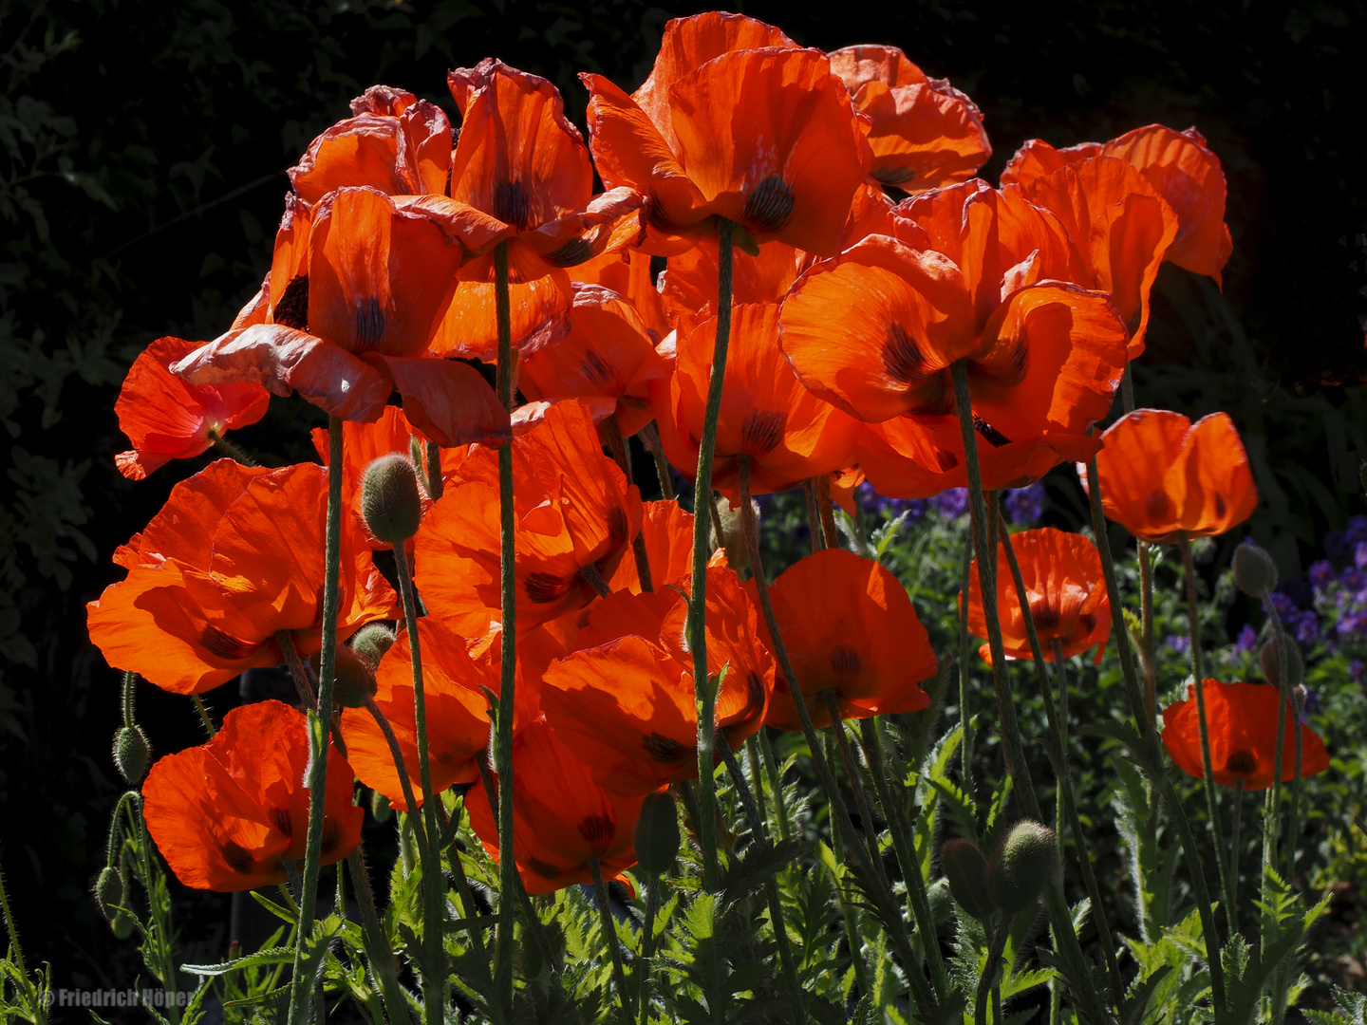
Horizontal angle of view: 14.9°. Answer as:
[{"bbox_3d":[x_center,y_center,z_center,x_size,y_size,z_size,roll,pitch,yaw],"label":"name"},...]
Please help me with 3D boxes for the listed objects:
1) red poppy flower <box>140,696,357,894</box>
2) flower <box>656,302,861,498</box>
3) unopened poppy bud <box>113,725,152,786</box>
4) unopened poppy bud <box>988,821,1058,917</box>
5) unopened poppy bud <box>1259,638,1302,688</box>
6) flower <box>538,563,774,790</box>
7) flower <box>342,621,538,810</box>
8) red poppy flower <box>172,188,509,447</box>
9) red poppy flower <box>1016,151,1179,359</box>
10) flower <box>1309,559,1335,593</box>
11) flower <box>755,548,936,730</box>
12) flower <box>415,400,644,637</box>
[{"bbox_3d":[-0.207,0.136,2.500,0.106,0.088,0.102,-14,-9,-2],"label":"red poppy flower"},{"bbox_3d":[0.036,-0.054,2.520,0.100,0.085,0.098,0,-18,0],"label":"flower"},{"bbox_3d":[-0.265,0.117,2.500,0.019,0.029,0.019,0,0,0],"label":"unopened poppy bud"},{"bbox_3d":[0.155,0.163,2.380,0.029,0.042,0.029,16,6,0],"label":"unopened poppy bud"},{"bbox_3d":[0.339,0.085,2.950,0.025,0.030,0.025,-9,0,0],"label":"unopened poppy bud"},{"bbox_3d":[-0.013,0.081,2.480,0.110,0.104,0.106,-11,-9,-2],"label":"flower"},{"bbox_3d":[-0.115,0.096,2.460,0.093,0.082,0.088,-13,-22,-23],"label":"flower"},{"bbox_3d":[-0.156,-0.089,2.370,0.152,0.117,0.138,0,0,-11],"label":"red poppy flower"},{"bbox_3d":[0.198,-0.124,2.520,0.092,0.098,0.092,-10,-7,-36],"label":"red poppy flower"},{"bbox_3d":[0.477,0.048,3.900,0.021,0.025,0.018,0,3,0],"label":"flower"},{"bbox_3d":[0.080,0.066,2.700,0.105,0.080,0.098,-5,-20,0],"label":"flower"},{"bbox_3d":[-0.072,0.003,2.420,0.105,0.092,0.100,-11,-26,-24],"label":"flower"}]

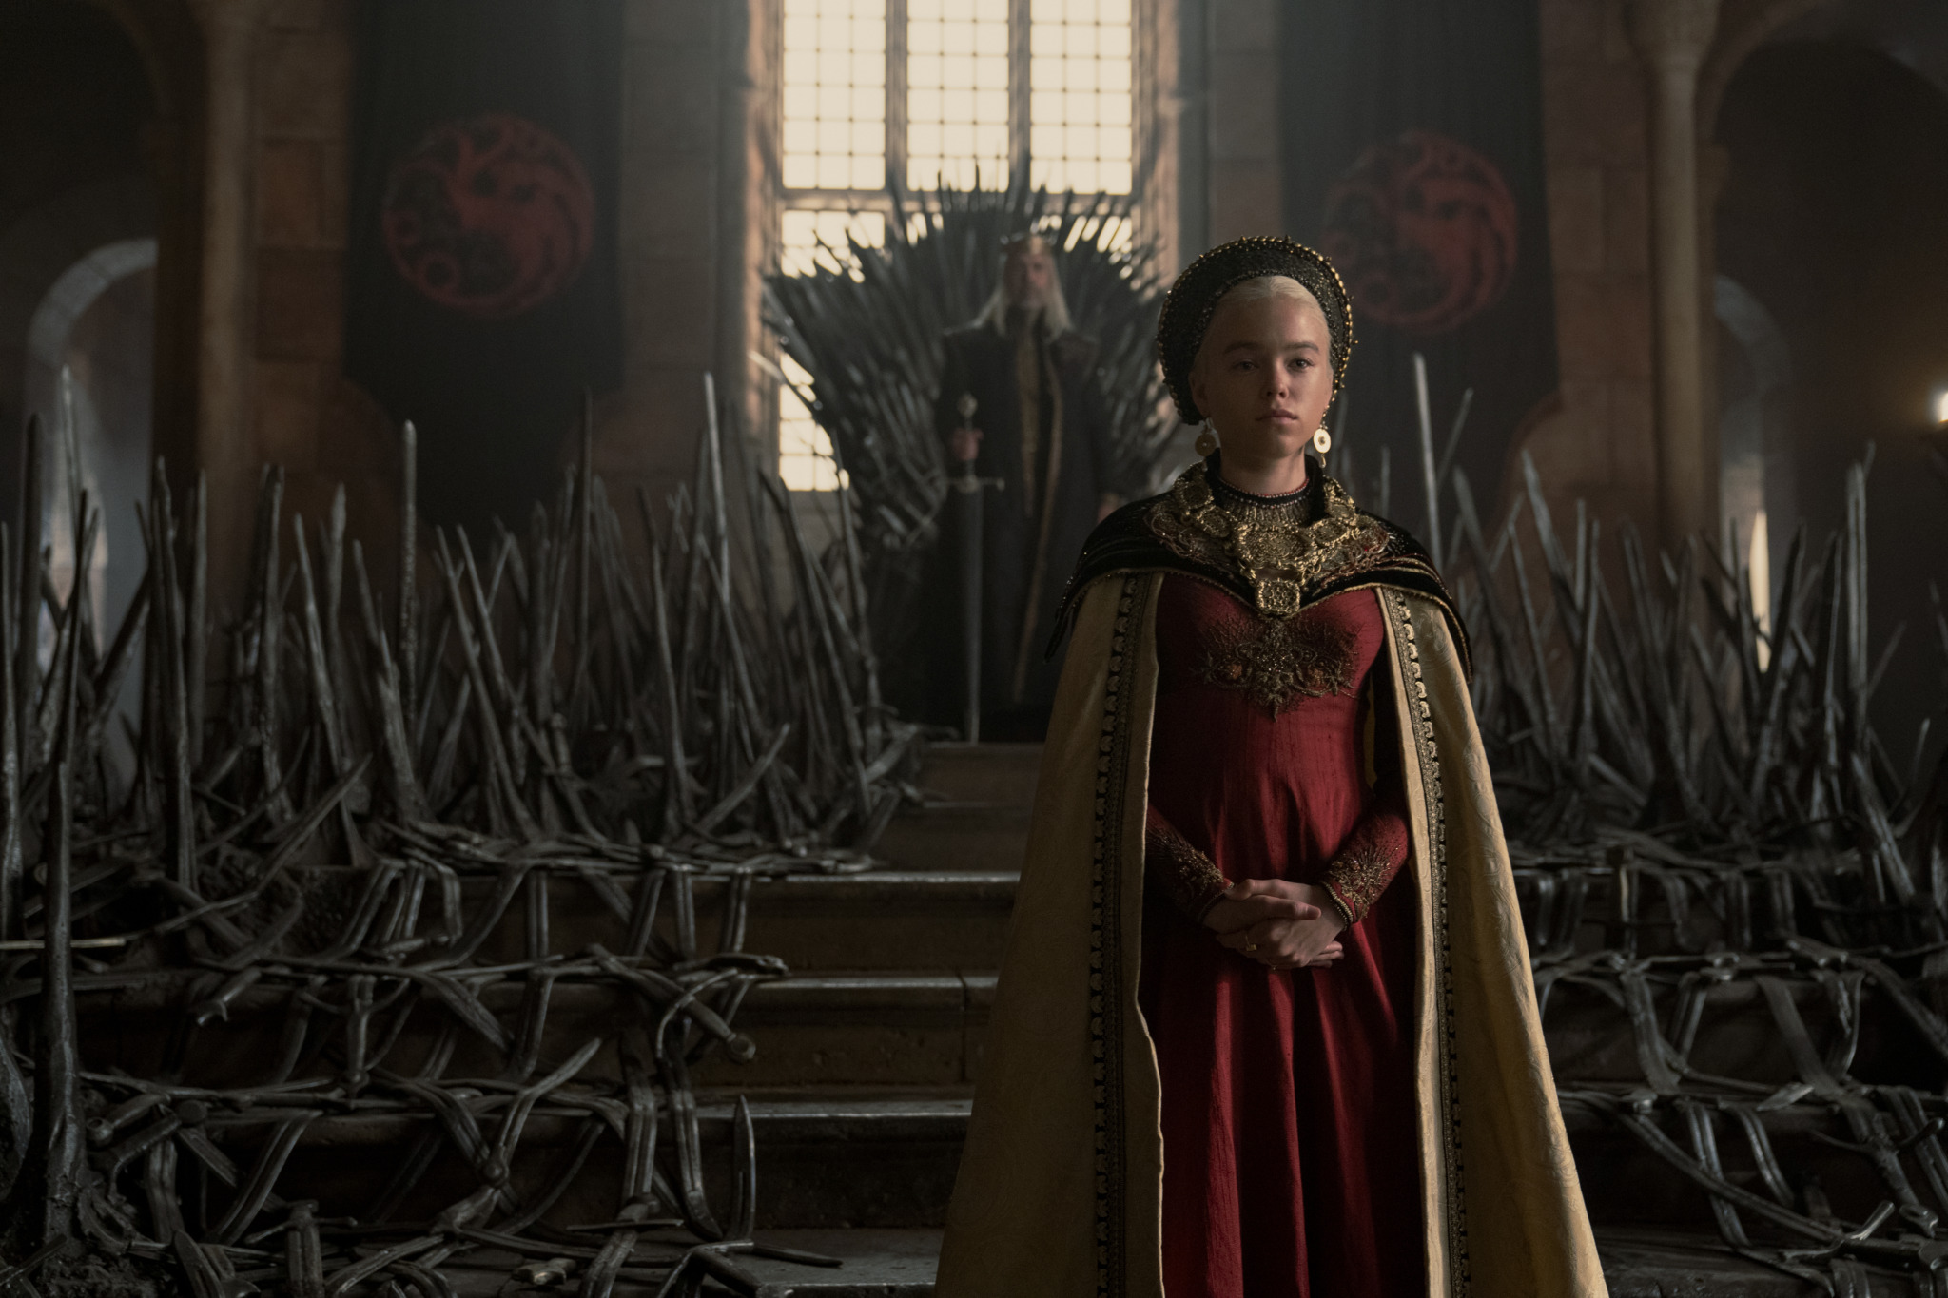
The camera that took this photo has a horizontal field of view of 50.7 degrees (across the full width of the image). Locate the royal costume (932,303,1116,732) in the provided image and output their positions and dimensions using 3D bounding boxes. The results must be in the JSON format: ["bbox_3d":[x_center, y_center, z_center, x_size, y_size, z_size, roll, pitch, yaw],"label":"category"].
[{"bbox_3d":[0.175,-0.439,7.148,0.640,1.530,0.430,0,-4,-4],"label":"royal costume"}]

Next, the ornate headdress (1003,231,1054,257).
[{"bbox_3d":[0.190,-1.416,7.216,0.185,0.085,0.205,1,-4,-8],"label":"ornate headdress"}]

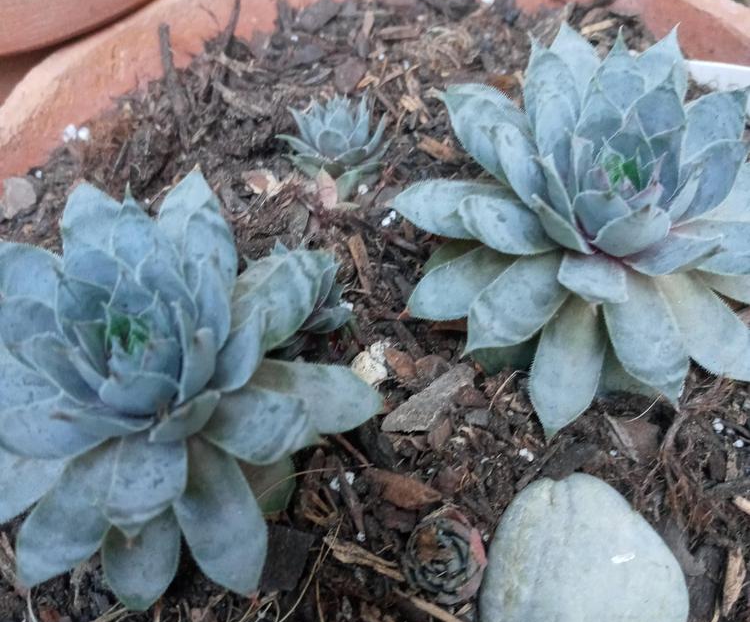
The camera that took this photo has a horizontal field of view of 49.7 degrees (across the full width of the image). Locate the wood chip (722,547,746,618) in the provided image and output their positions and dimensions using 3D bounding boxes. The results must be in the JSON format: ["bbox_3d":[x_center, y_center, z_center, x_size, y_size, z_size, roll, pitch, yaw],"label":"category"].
[{"bbox_3d":[0.084,0.063,0.189,0.003,0.004,0.014,13,66,18],"label":"wood chip"}]

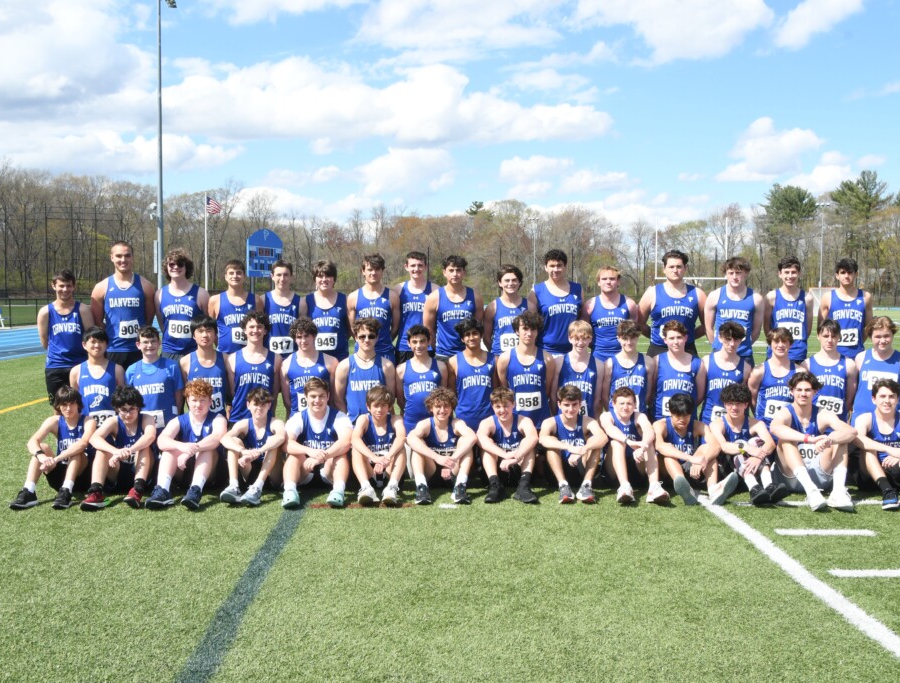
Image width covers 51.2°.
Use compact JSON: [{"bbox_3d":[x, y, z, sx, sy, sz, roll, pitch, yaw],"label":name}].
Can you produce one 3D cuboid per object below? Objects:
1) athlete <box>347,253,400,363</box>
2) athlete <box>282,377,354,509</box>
[{"bbox_3d":[-0.664,0.148,8.219,0.490,1.848,0.330,0,3,-4],"label":"athlete"},{"bbox_3d":[-0.959,0.674,6.817,0.520,0.823,0.850,0,3,-3],"label":"athlete"}]

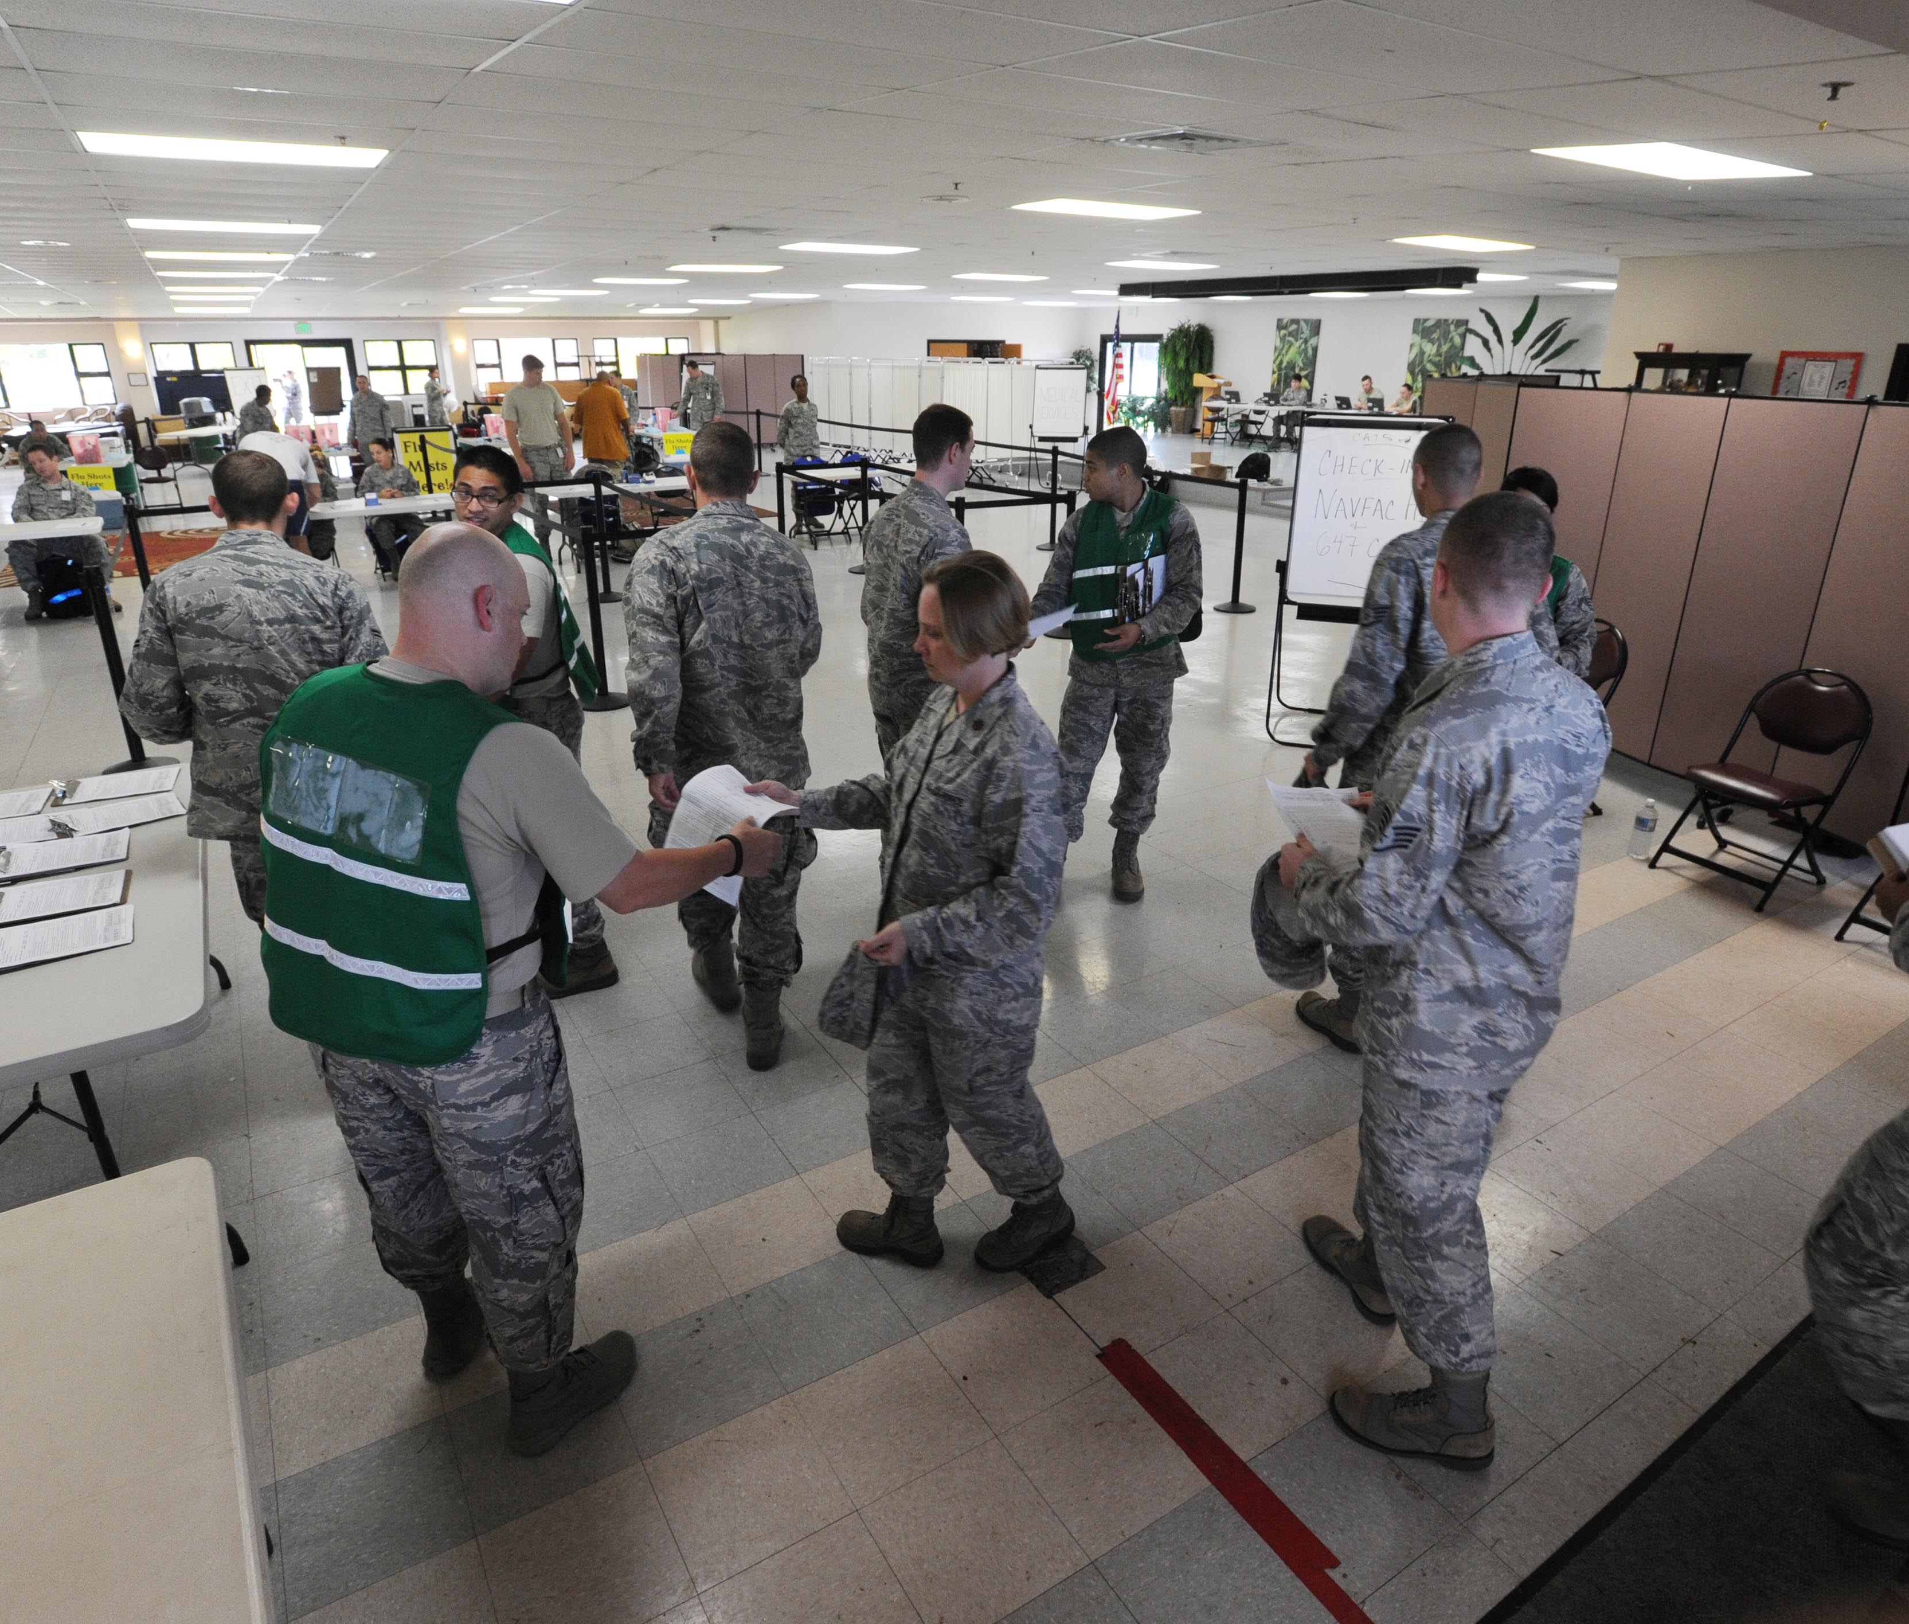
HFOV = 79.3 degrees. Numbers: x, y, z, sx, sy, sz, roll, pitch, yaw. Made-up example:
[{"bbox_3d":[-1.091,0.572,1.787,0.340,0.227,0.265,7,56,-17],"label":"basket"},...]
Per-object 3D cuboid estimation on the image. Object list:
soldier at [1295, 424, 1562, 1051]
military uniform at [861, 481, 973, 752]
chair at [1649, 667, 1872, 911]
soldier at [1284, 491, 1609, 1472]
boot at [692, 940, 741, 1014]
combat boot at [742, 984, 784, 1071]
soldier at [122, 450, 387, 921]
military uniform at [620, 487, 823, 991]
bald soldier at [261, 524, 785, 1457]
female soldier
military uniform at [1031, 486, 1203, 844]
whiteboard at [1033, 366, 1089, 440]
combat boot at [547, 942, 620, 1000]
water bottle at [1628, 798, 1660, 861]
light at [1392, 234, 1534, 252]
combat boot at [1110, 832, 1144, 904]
[{"bbox_3d":[1.254,-0.165,3.278,0.540,1.800,0.470,-8,23,-18],"label":"soldier"},{"bbox_3d":[-0.101,-0.314,3.854,0.500,1.450,0.380,18,28,38],"label":"military uniform"},{"bbox_3d":[3.168,-0.130,4.500,0.500,0.835,0.460,-11,24,-26],"label":"chair"},{"bbox_3d":[0.831,0.317,2.105,0.600,1.770,0.530,19,28,39],"label":"soldier"},{"bbox_3d":[-0.805,0.487,3.804,0.110,0.210,0.290,-11,24,-26],"label":"boot"},{"bbox_3d":[-0.580,0.605,3.504,0.110,0.210,0.290,-2,22,-6],"label":"combat boot"},{"bbox_3d":[-1.682,-0.049,3.037,0.570,1.750,0.400,-11,25,-26],"label":"soldier"},{"bbox_3d":[-0.638,-0.144,3.289,0.570,1.430,0.430,-4,22,-10],"label":"military uniform"},{"bbox_3d":[-0.719,0.324,2.149,0.560,1.730,0.740,14,26,31],"label":"bald soldier"},{"bbox_3d":[-0.050,0.246,2.463,0.640,1.640,0.520,-5,22,-11],"label":"female soldier"},{"bbox_3d":[0.602,-0.514,4.247,0.570,1.350,0.430,7,23,16],"label":"military uniform"},{"bbox_3d":[1.511,-5.772,16.300,0.740,0.960,0.050,5,23,12],"label":"whiteboard"},{"bbox_3d":[-1.260,0.494,3.788,0.290,0.210,0.110,-10,24,-23],"label":"combat boot"},{"bbox_3d":[2.876,0.076,4.782,0.068,0.240,0.068,0,22,0],"label":"water bottle"},{"bbox_3d":[4.473,-4.984,10.100,1.220,0.070,0.610,-13,25,-29],"label":"light"},{"bbox_3d":[0.683,0.192,4.501,0.112,0.220,0.295,0,22,0],"label":"combat boot"}]

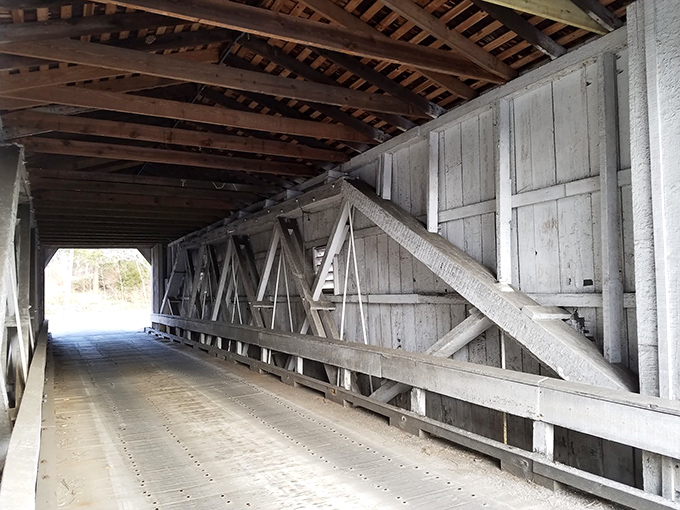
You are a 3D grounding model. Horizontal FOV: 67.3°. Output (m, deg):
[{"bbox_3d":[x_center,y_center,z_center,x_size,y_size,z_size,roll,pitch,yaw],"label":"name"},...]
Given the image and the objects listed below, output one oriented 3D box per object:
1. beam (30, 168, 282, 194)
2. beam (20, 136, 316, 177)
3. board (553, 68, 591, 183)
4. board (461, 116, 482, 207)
[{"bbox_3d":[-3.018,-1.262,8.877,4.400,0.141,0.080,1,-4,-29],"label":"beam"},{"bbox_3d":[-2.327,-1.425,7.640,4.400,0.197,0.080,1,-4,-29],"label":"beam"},{"bbox_3d":[2.056,-1.124,4.515,0.030,0.944,0.336,1,-4,-29],"label":"board"},{"bbox_3d":[1.451,-1.023,5.600,0.030,0.934,0.280,1,-4,-29],"label":"board"}]

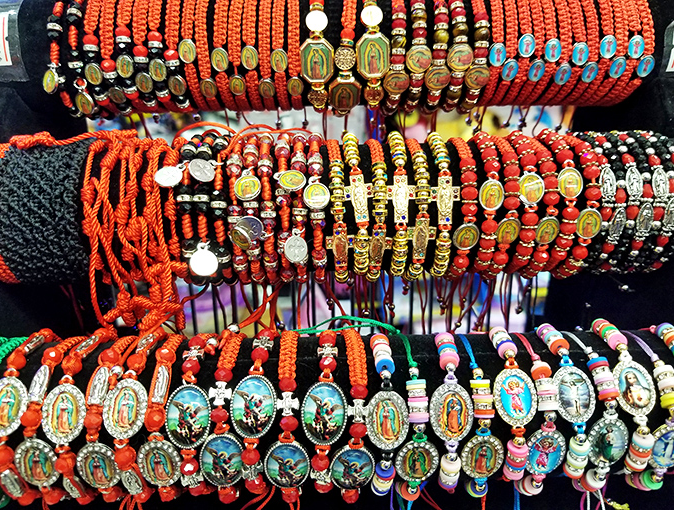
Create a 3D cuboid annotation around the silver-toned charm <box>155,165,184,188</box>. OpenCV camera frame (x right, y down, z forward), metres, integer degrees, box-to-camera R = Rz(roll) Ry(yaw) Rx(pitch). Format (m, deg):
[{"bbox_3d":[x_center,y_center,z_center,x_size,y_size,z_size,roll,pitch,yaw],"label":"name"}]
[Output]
[{"bbox_3d":[-0.085,-0.041,0.263,0.015,0.002,0.017,34,56,15],"label":"silver-toned charm"}]

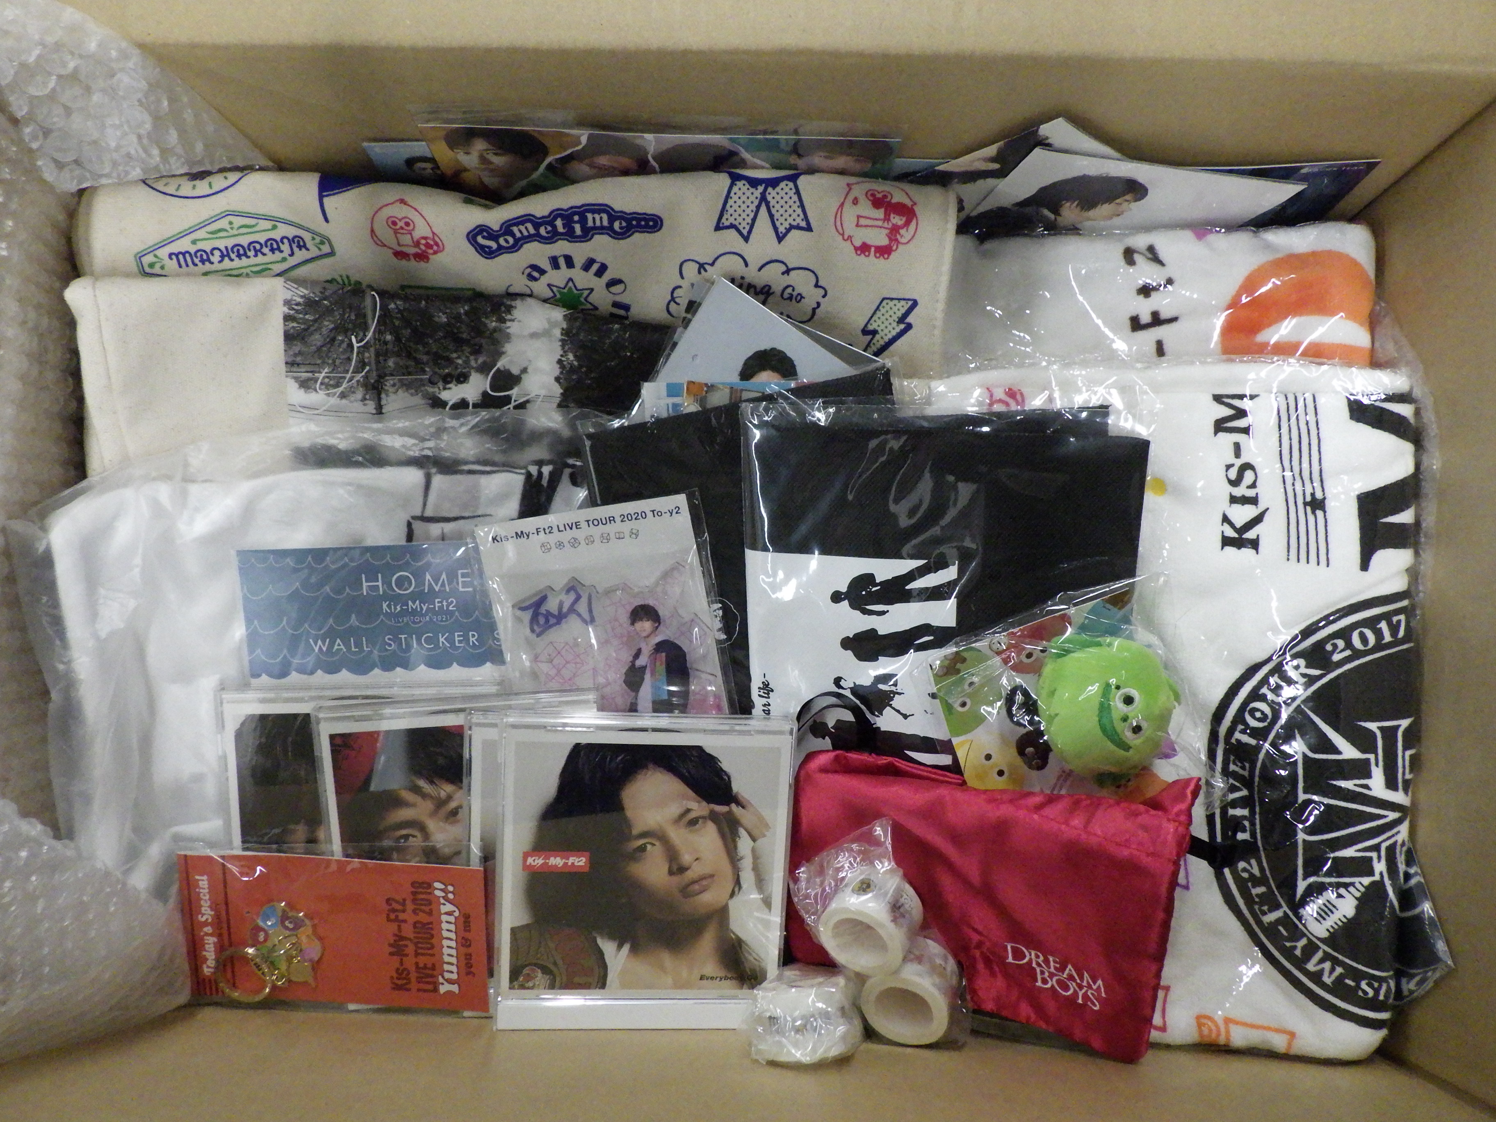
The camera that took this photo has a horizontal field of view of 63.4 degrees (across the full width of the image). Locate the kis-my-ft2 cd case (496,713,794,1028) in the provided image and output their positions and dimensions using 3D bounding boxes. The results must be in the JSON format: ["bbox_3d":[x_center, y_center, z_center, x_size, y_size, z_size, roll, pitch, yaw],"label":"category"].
[{"bbox_3d":[-0.045,0.138,0.532,0.125,0.010,0.142,2,100,-6],"label":"kis-my-ft2 cd case"}]

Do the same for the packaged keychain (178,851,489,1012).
[{"bbox_3d":[-0.181,0.161,0.529,0.134,0.009,0.071,2,104,2],"label":"packaged keychain"}]

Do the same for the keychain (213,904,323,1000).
[{"bbox_3d":[-0.210,0.173,0.530,0.046,0.007,0.038,-39,99,10],"label":"keychain"}]

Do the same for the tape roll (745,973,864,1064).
[{"bbox_3d":[0.025,0.189,0.500,0.040,0.040,0.027,0,85,0],"label":"tape roll"}]

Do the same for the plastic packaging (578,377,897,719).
[{"bbox_3d":[0.013,0.013,0.534,0.138,0.014,0.170,-12,97,-1],"label":"plastic packaging"}]

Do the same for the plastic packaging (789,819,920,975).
[{"bbox_3d":[0.050,0.141,0.506,0.053,0.041,0.037,37,41,8],"label":"plastic packaging"}]

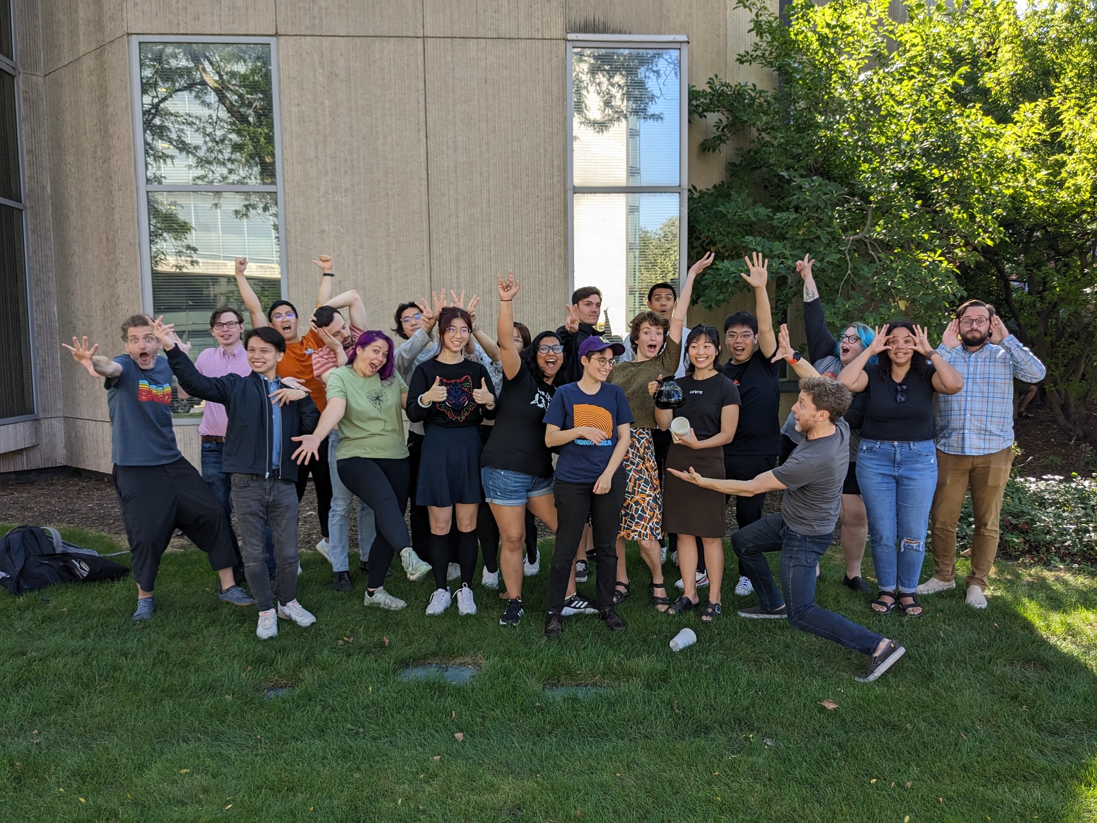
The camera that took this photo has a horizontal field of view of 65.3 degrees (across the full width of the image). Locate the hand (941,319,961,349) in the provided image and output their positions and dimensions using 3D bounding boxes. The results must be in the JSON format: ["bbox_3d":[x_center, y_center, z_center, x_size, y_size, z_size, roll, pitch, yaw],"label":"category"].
[{"bbox_3d":[2.344,-0.451,4.980,0.100,0.180,0.060,11,5,-1],"label":"hand"}]

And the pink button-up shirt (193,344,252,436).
[{"bbox_3d":[-1.989,-0.136,5.330,0.440,0.570,0.280,-2,5,-15],"label":"pink button-up shirt"}]

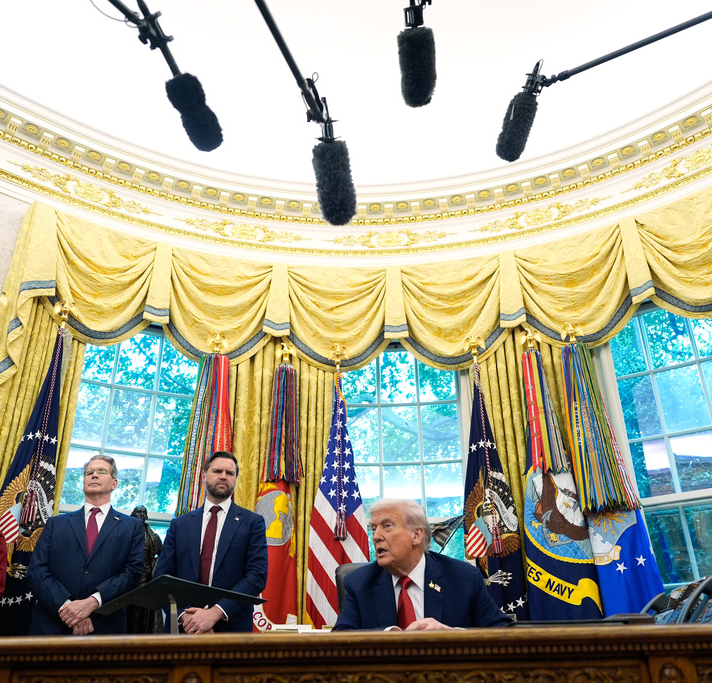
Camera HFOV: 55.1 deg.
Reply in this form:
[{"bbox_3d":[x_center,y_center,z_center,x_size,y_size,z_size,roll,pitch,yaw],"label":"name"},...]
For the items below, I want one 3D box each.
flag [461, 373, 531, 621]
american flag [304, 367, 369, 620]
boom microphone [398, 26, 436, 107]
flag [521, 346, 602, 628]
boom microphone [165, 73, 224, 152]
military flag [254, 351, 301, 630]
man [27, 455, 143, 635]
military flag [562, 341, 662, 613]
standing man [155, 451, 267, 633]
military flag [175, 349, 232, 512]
[{"bbox_3d":[0.893,1.214,4.517,0.460,2.171,0.300,-5,-26,9],"label":"flag"},{"bbox_3d":[-0.118,1.180,4.568,0.480,2.100,0.300,1,-26,-3],"label":"american flag"},{"bbox_3d":[0.175,-0.782,1.941,0.108,0.108,0.220,-1,-70,0],"label":"boom microphone"},{"bbox_3d":[1.301,1.063,4.410,0.500,2.344,0.320,-8,-26,14],"label":"flag"},{"bbox_3d":[-0.416,-0.590,1.760,0.098,0.098,0.215,-10,-66,18],"label":"boom microphone"},{"bbox_3d":[-0.537,1.149,4.587,0.420,2.380,0.300,4,-26,-9],"label":"military flag"},{"bbox_3d":[-1.395,1.476,3.474,0.580,1.860,0.370,7,-26,-15],"label":"man"},{"bbox_3d":[1.595,1.032,4.343,0.480,2.337,0.320,-10,-27,18],"label":"military flag"},{"bbox_3d":[-0.748,1.488,3.575,0.590,1.910,0.370,1,-25,-5],"label":"standing man"},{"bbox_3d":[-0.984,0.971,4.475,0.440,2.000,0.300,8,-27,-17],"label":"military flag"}]

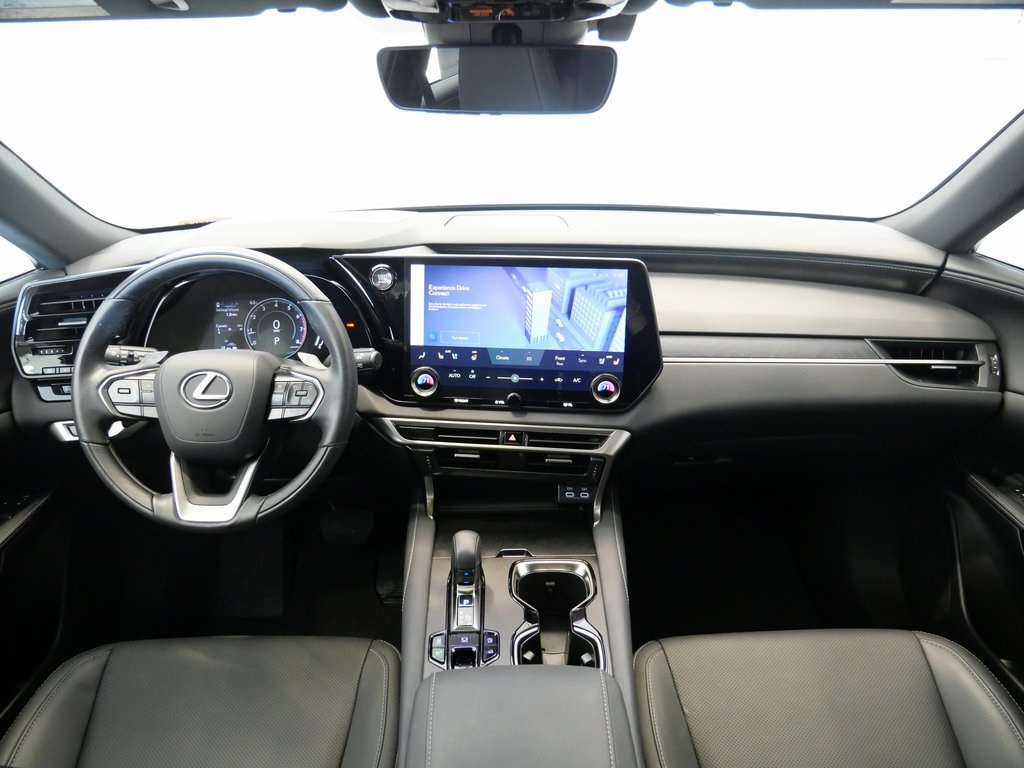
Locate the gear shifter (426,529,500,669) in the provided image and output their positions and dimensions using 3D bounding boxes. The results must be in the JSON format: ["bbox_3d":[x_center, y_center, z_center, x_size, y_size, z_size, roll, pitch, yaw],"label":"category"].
[{"bbox_3d":[-0.061,0.269,0.883,0.089,0.080,0.169,-1,36,-1],"label":"gear shifter"}]

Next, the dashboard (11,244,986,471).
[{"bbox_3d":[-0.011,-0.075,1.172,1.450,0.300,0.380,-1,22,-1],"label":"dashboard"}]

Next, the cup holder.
[{"bbox_3d":[0.055,0.323,0.917,0.118,0.070,0.194,-1,36,-1],"label":"cup holder"}]

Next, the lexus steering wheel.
[{"bbox_3d":[-0.385,0.007,0.932,0.370,0.368,0.120,1,-1,-1],"label":"lexus steering wheel"}]

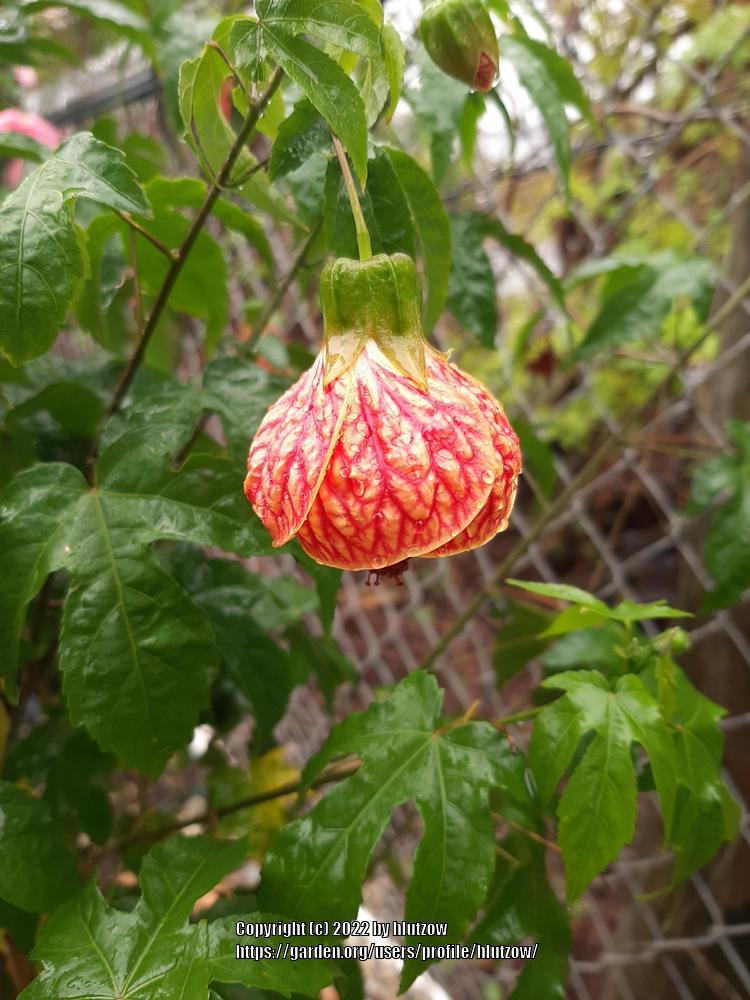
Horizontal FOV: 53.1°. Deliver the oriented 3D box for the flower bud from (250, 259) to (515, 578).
[{"bbox_3d":[0.002,-0.017,0.150,0.053,0.060,0.052,-2,13,0],"label":"flower bud"}]

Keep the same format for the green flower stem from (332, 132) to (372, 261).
[{"bbox_3d":[-0.005,-0.058,0.143,0.003,0.026,0.003,-13,-7,0],"label":"green flower stem"}]

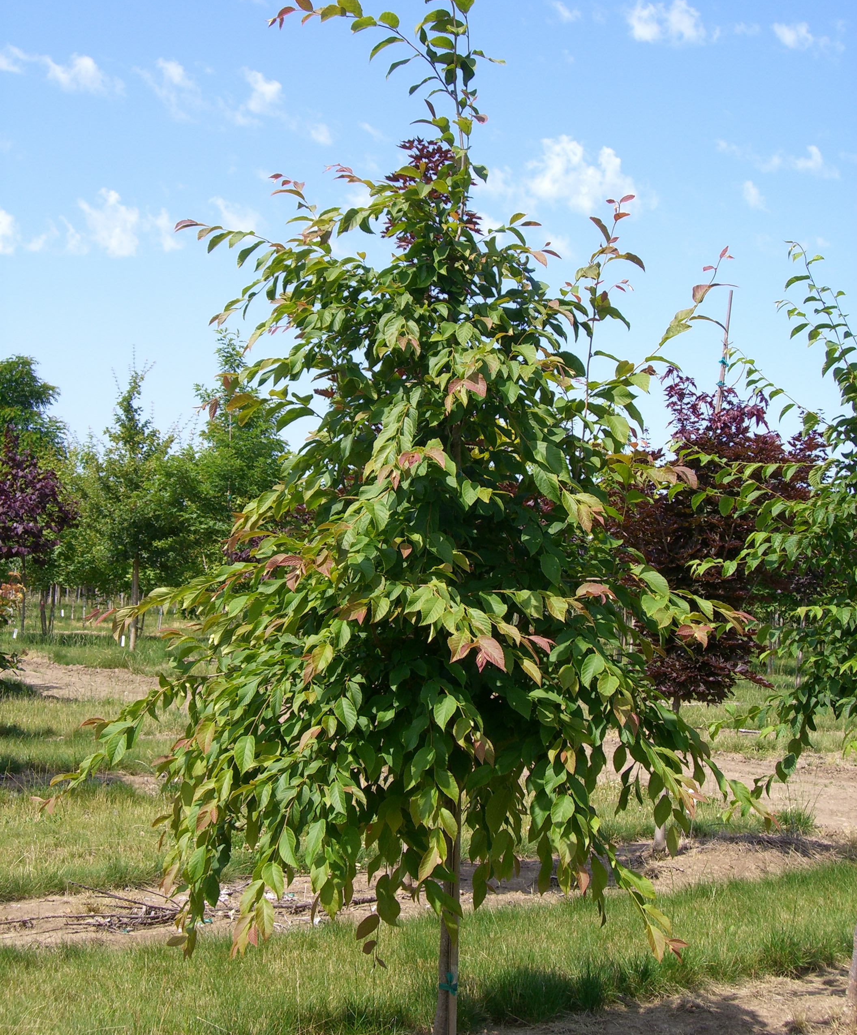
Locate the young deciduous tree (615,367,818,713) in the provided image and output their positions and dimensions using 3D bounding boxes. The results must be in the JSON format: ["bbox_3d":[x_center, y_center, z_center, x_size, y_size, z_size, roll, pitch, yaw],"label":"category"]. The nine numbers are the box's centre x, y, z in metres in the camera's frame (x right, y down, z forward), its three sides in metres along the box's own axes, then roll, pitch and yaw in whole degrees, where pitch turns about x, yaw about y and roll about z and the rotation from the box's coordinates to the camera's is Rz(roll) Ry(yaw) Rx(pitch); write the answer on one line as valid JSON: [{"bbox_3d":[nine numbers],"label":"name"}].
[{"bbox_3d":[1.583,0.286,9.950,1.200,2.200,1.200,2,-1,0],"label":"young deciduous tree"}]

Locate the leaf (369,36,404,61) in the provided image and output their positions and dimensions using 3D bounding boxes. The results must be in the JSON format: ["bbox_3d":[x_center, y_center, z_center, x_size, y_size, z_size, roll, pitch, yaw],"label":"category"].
[{"bbox_3d":[-0.125,-1.401,5.420,0.104,0.074,0.045,2,-1,0],"label":"leaf"}]

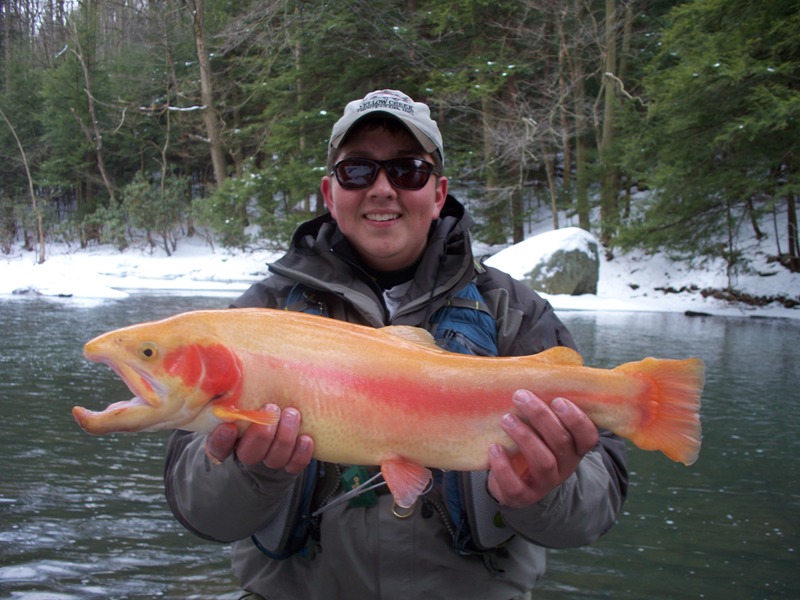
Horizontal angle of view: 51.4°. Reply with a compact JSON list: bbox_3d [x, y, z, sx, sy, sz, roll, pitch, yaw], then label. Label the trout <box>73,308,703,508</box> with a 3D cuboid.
[{"bbox_3d":[-0.013,0.108,0.800,0.600,0.175,0.090,5,0,0],"label":"trout"}]

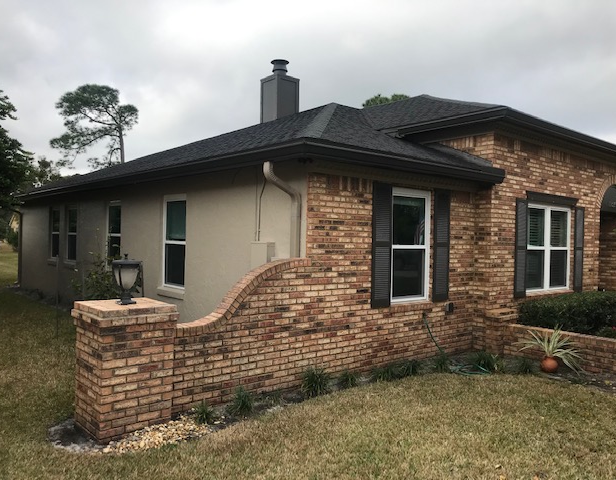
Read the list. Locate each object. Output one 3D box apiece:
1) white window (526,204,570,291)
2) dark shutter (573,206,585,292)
[{"bbox_3d":[4.106,0.135,8.838,1.680,1.420,0.100,1,0,-40],"label":"white window"},{"bbox_3d":[4.912,0.178,9.403,0.375,1.534,0.040,1,0,-40],"label":"dark shutter"}]

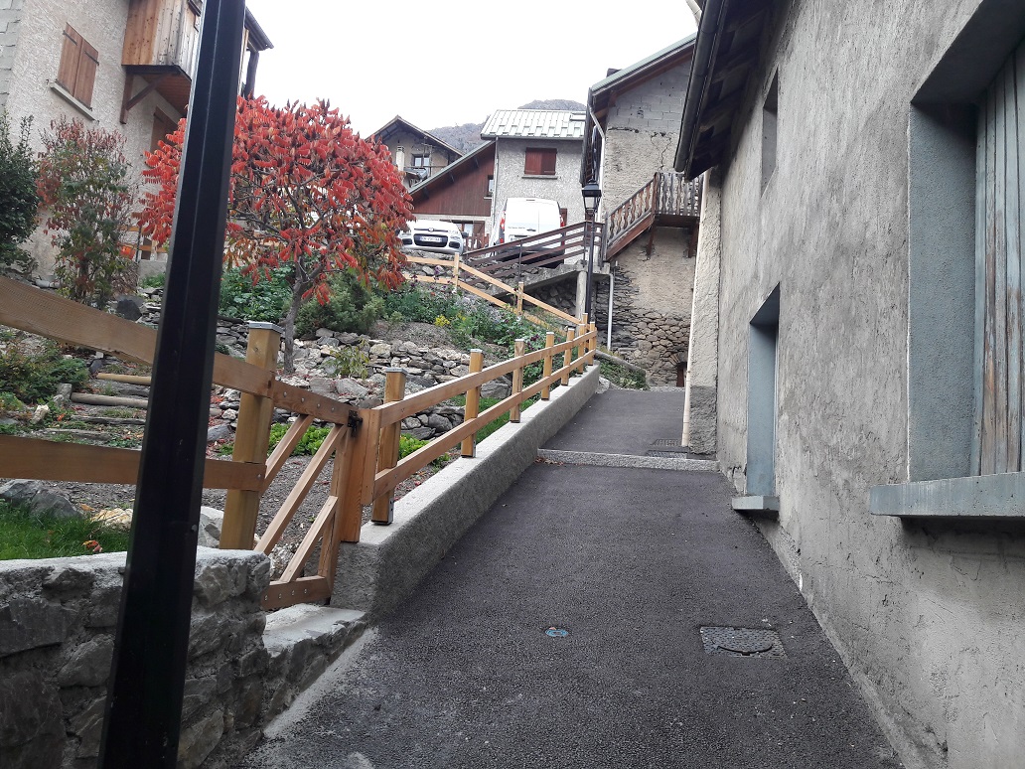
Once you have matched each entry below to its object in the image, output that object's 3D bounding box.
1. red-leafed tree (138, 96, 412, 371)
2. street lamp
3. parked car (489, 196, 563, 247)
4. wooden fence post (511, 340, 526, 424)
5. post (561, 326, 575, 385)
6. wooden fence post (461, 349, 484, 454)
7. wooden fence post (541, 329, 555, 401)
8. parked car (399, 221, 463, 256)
[{"bbox_3d":[-2.697,-1.717,9.400,3.108,3.142,2.900,4,-8,0],"label":"red-leafed tree"},{"bbox_3d":[1.643,-2.668,18.297,0.460,3.800,0.460,5,-8,-6],"label":"street lamp"},{"bbox_3d":[0.280,-3.985,24.950,1.810,1.820,4.300,5,-8,-5],"label":"parked car"},{"bbox_3d":[0.073,-0.030,9.153,0.092,0.910,0.092,3,-8,11],"label":"wooden fence post"},{"bbox_3d":[0.870,-0.428,13.248,0.092,0.910,0.092,3,-8,11],"label":"post"},{"bbox_3d":[-0.334,0.168,7.132,0.092,0.910,0.092,3,-8,11],"label":"wooden fence post"},{"bbox_3d":[0.487,-0.238,11.200,0.092,0.910,0.092,3,-8,11],"label":"wooden fence post"},{"bbox_3d":[-2.080,-3.568,22.139,1.650,1.550,3.650,5,-8,-3],"label":"parked car"}]

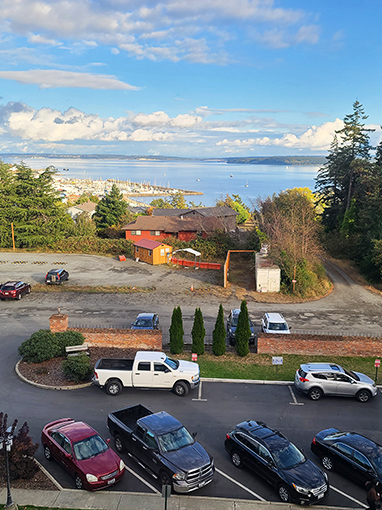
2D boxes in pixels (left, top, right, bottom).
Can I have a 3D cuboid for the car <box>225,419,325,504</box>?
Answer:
[{"bbox_3d":[3.525,8.702,21.119,1.860,1.680,4.800,-8,14,-36],"label":"car"}]

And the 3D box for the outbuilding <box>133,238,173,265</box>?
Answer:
[{"bbox_3d":[-5.010,-0.470,65.690,3.100,2.700,4.400,-9,15,-39],"label":"outbuilding"}]

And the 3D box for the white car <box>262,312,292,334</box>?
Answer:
[{"bbox_3d":[6.494,5.634,37.604,1.800,1.630,4.500,1,11,2],"label":"white car"}]

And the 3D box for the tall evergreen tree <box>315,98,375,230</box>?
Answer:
[{"bbox_3d":[25.646,-13.300,79.581,8.750,22.210,8.313,0,11,0],"label":"tall evergreen tree"}]

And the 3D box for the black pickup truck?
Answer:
[{"bbox_3d":[-1.534,8.345,22.064,2.030,1.930,5.800,-9,15,-40],"label":"black pickup truck"}]

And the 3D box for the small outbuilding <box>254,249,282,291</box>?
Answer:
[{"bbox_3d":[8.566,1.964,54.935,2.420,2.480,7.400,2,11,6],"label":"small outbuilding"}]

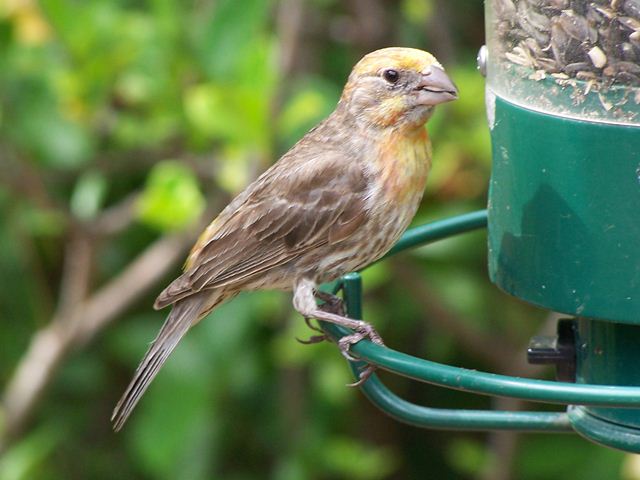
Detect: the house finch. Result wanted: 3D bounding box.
[{"bbox_3d":[-0.010,0.000,1.400,0.104,0.116,0.050,4,14,20],"label":"house finch"}]

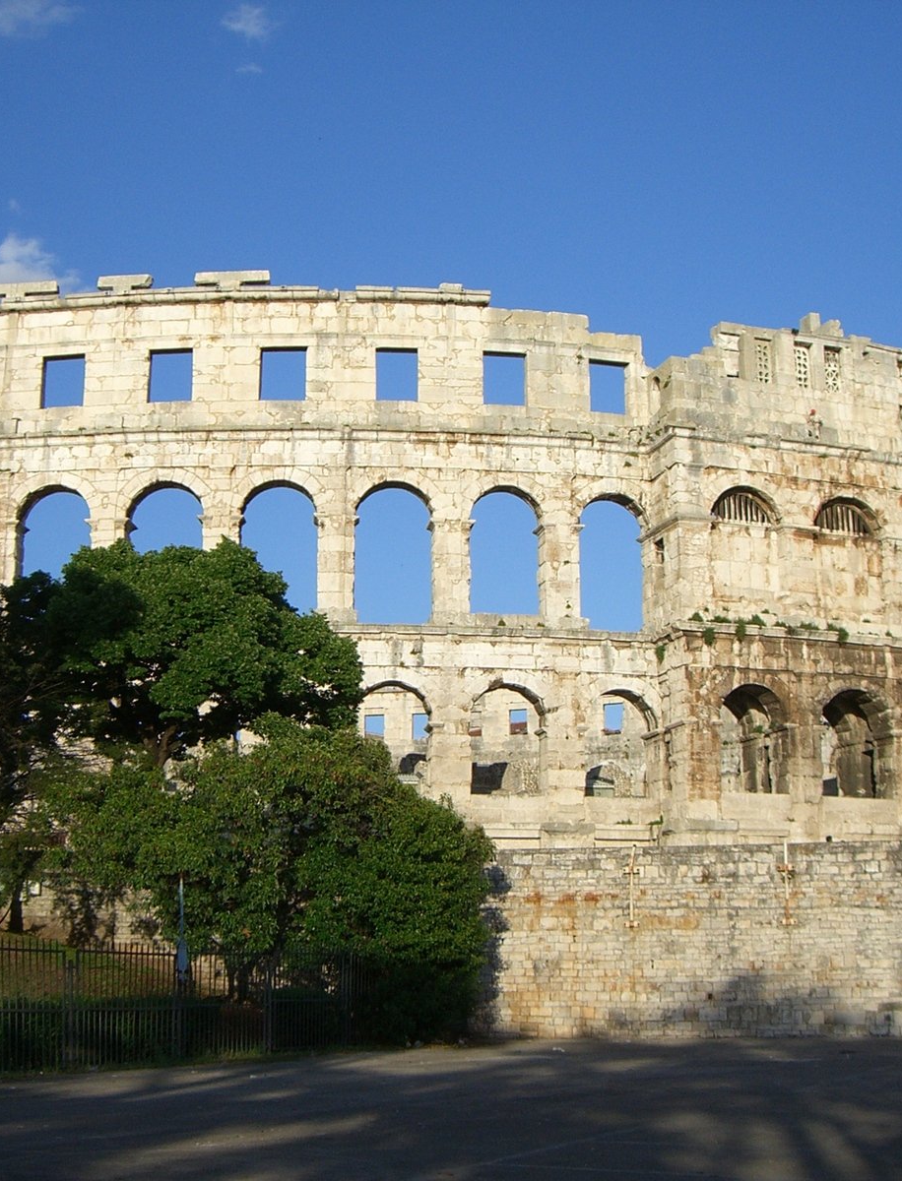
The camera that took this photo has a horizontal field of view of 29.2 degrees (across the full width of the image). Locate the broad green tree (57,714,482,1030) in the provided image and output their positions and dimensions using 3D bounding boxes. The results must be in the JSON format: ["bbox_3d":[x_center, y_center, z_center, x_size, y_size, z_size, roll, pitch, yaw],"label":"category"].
[{"bbox_3d":[-3.294,5.323,32.159,8.167,5.833,7.200,1,-14,-6],"label":"broad green tree"}]

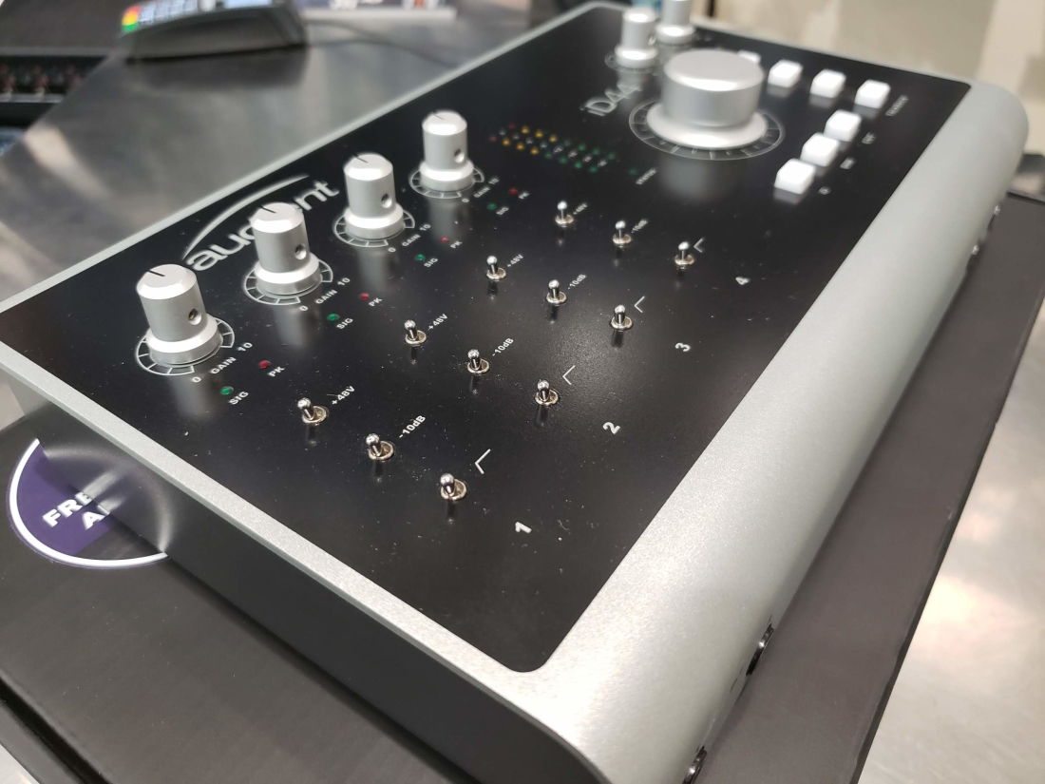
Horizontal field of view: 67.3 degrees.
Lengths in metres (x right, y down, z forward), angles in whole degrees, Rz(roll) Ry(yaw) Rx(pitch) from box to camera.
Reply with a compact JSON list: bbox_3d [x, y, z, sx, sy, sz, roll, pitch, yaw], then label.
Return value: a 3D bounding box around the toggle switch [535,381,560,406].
[{"bbox_3d":[0.005,-0.001,0.156,0.005,0.007,0.005,25,46,26],"label":"toggle switch"}]

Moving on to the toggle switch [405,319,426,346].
[{"bbox_3d":[-0.024,-0.014,0.171,0.005,0.007,0.005,25,46,26],"label":"toggle switch"}]

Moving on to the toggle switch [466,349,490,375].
[{"bbox_3d":[-0.009,-0.007,0.164,0.005,0.007,0.005,25,46,26],"label":"toggle switch"}]

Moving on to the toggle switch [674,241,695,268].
[{"bbox_3d":[0.039,-0.034,0.188,0.005,0.007,0.006,25,49,26],"label":"toggle switch"}]

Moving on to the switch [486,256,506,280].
[{"bbox_3d":[-0.006,-0.031,0.189,0.005,0.007,0.005,25,46,26],"label":"switch"}]

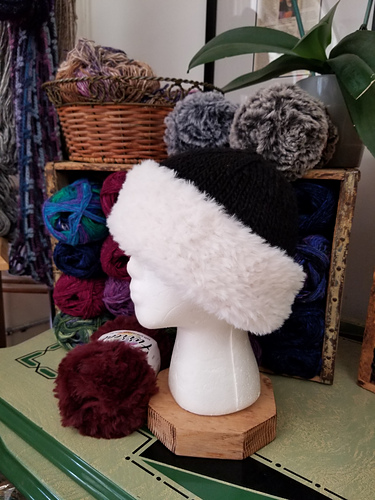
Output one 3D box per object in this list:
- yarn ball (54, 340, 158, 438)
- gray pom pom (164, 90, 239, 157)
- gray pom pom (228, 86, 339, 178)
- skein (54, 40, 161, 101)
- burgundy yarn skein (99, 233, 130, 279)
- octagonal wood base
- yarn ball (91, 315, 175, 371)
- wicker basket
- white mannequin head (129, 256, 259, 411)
[{"bbox_3d":[-0.102,0.173,0.472,0.125,0.118,0.130,4,13,11],"label":"yarn ball"},{"bbox_3d":[0.024,-0.210,0.640,0.126,0.118,0.126,-1,13,-10],"label":"gray pom pom"},{"bbox_3d":[0.146,-0.180,0.570,0.148,0.138,0.148,-2,13,-15],"label":"gray pom pom"},{"bbox_3d":[-0.149,-0.325,0.700,0.182,0.125,0.150,1,13,0],"label":"skein"},{"bbox_3d":[-0.118,0.012,0.680,0.085,0.080,0.110,-3,13,-17],"label":"burgundy yarn skein"},{"bbox_3d":[0.034,0.209,0.513,0.162,0.035,0.162,2,13,5],"label":"octagonal wood base"},{"bbox_3d":[-0.077,0.156,0.555,0.120,0.110,0.120,4,13,14],"label":"yarn ball"},{"bbox_3d":[-0.106,-0.232,0.710,0.335,0.138,0.230,-1,13,-8],"label":"wicker basket"},{"bbox_3d":[0.027,0.048,0.485,0.200,0.292,0.152,-1,13,-8],"label":"white mannequin head"}]

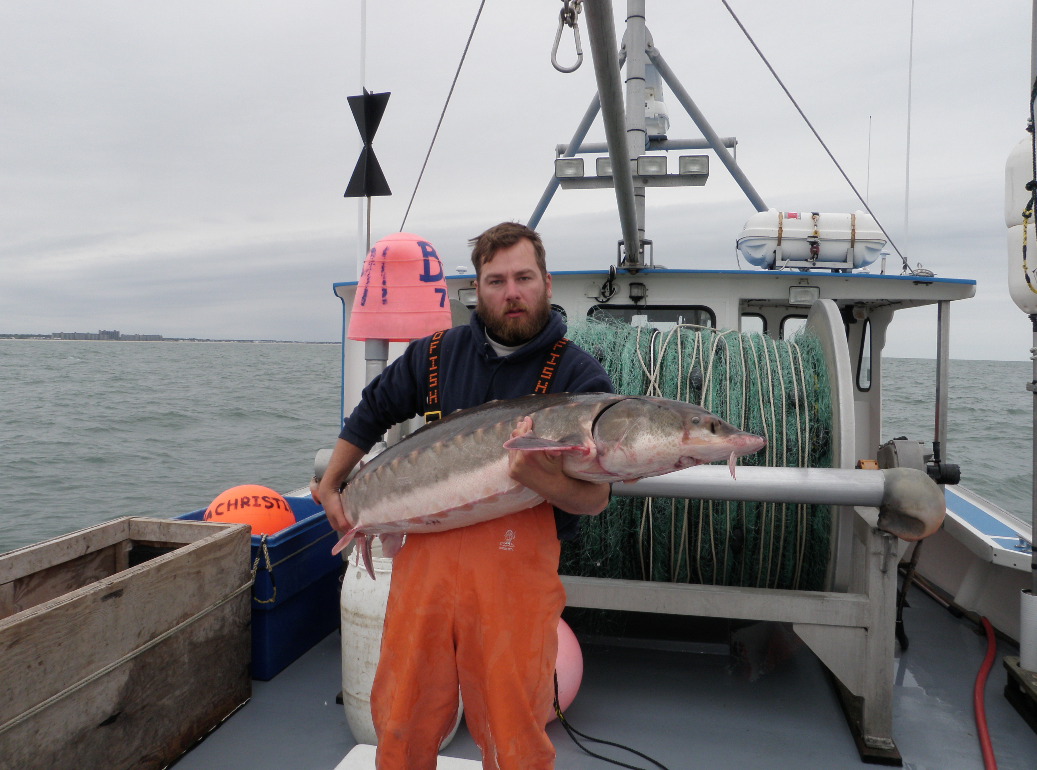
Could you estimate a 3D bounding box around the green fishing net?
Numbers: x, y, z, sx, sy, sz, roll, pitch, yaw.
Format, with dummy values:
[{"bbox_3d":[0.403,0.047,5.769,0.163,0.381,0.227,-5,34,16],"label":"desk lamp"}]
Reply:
[{"bbox_3d":[0.542,0.309,4.238,1.780,1.230,1.230,2,2,9],"label":"green fishing net"}]

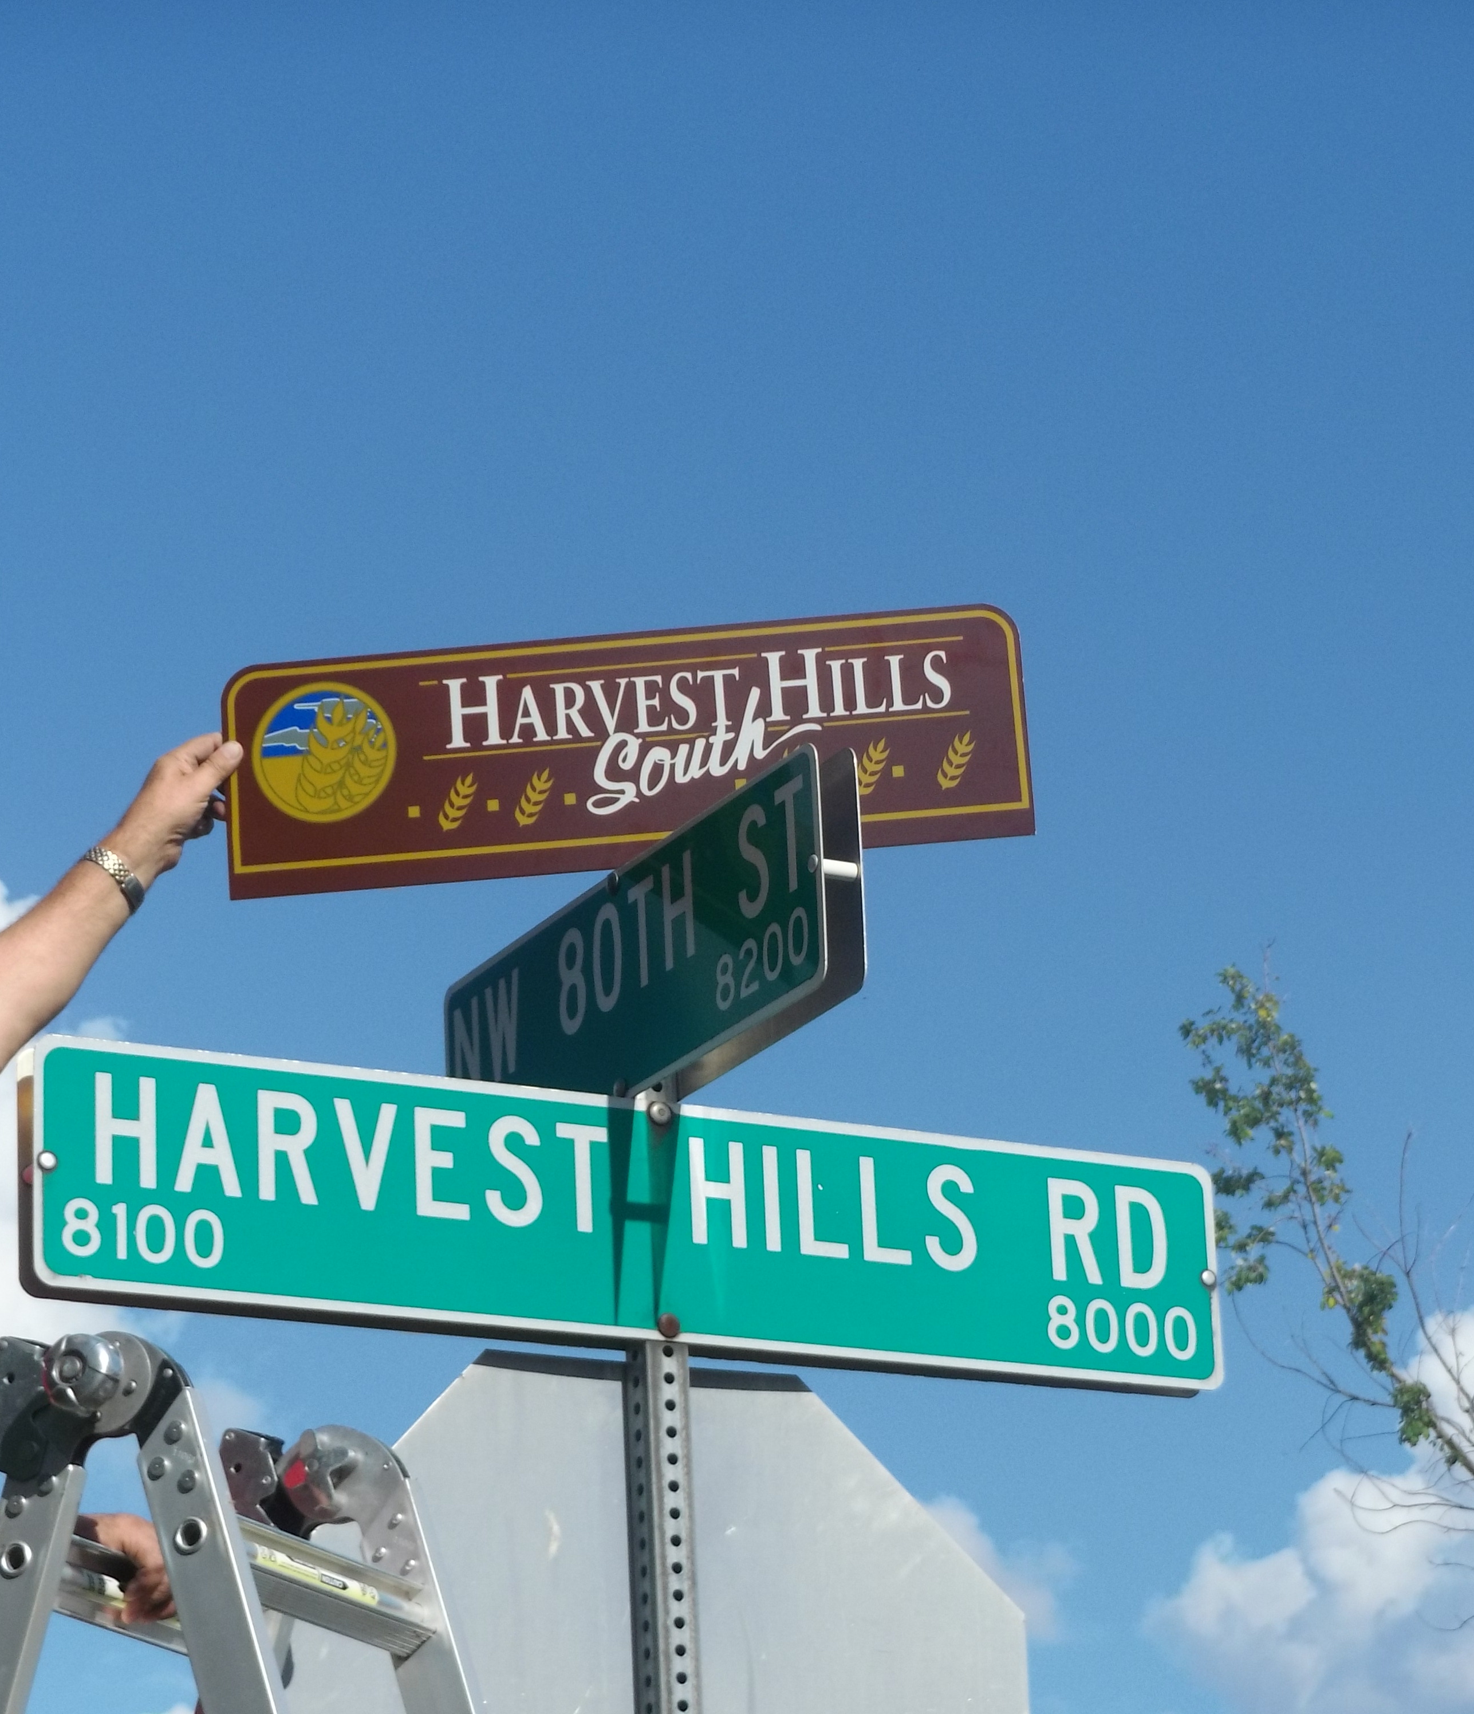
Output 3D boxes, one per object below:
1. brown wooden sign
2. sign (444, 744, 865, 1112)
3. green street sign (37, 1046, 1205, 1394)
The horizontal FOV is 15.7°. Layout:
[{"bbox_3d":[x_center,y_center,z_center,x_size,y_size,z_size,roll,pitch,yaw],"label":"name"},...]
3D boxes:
[{"bbox_3d":[-0.107,-0.102,5.118,0.765,0.232,0.010,-5,-19,2],"label":"brown wooden sign"},{"bbox_3d":[-0.087,0.125,5.037,0.045,0.229,0.765,8,-22,-27],"label":"sign"},{"bbox_3d":[-0.082,0.343,4.962,1.230,0.229,0.045,8,-22,-27],"label":"green street sign"}]

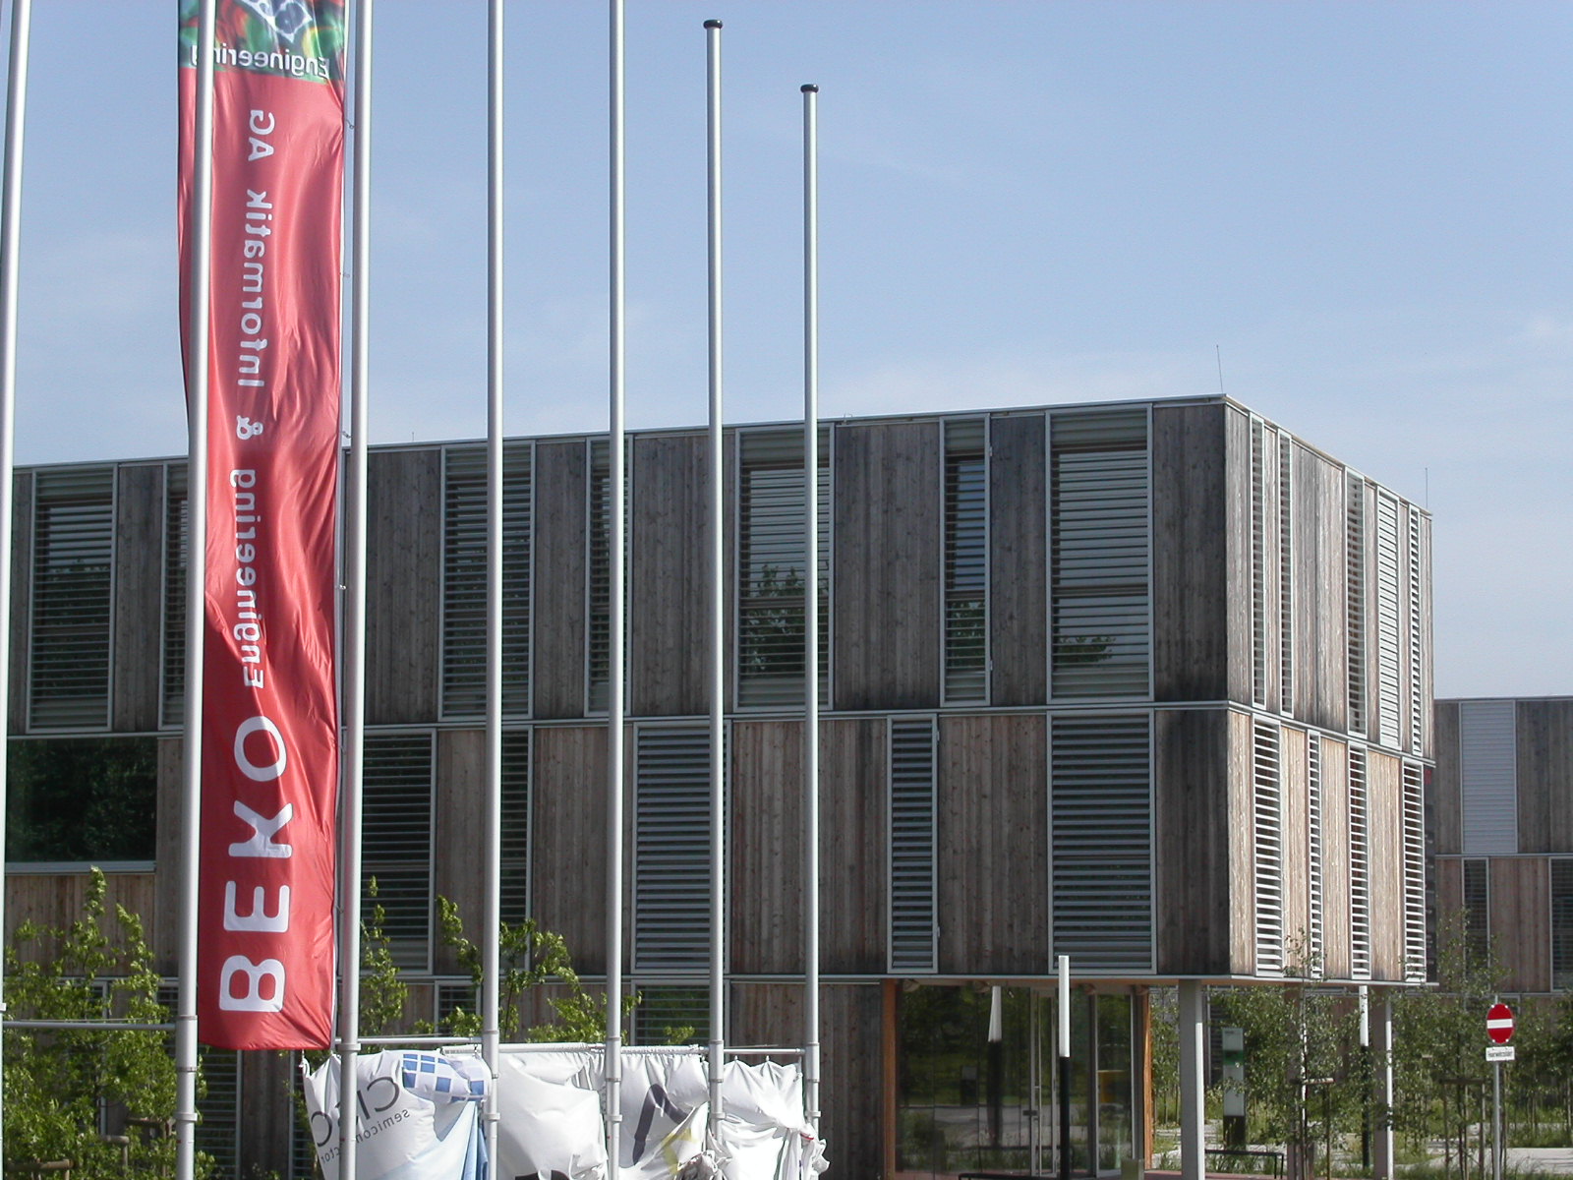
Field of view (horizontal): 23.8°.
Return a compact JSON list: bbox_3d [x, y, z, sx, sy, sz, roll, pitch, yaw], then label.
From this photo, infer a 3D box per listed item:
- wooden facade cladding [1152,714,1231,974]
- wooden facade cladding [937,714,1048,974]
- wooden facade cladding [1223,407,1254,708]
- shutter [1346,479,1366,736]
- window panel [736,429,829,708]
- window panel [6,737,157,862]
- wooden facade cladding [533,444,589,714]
[{"bbox_3d":[5.288,3.279,48.474,0.983,3.429,0.100,-2,-7,22],"label":"wooden facade cladding"},{"bbox_3d":[2.758,3.384,49.495,1.530,3.429,0.100,-2,-7,22],"label":"wooden facade cladding"},{"bbox_3d":[5.940,-0.421,49.265,0.100,3.916,1.242,-2,-7,22],"label":"wooden facade cladding"},{"bbox_3d":[8.441,0.220,55.395,0.100,3.944,1.218,-2,-7,22],"label":"shutter"},{"bbox_3d":[-0.017,-0.297,51.052,1.448,3.923,0.100,-2,-7,22],"label":"window panel"},{"bbox_3d":[-10.369,3.085,54.500,2.758,1.832,0.100,-2,-7,22],"label":"window panel"},{"bbox_3d":[-3.278,-0.147,54.313,0.854,4.110,0.100,-2,-7,22],"label":"wooden facade cladding"}]

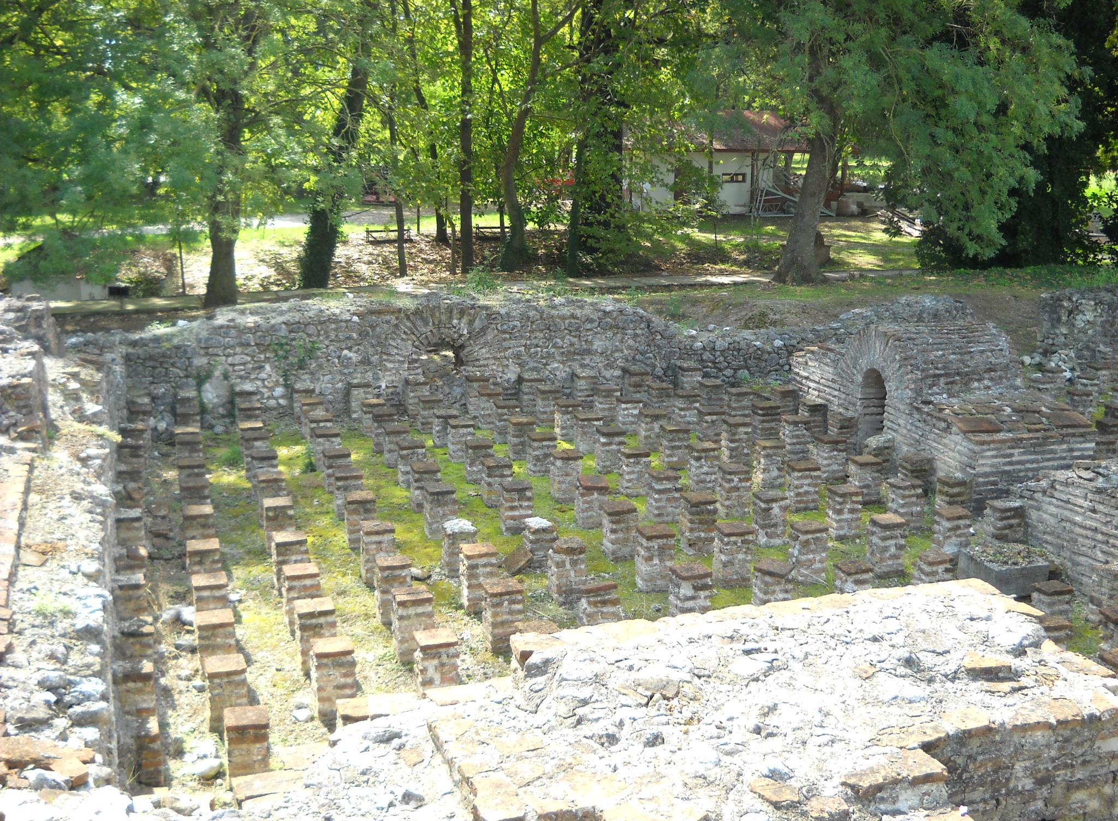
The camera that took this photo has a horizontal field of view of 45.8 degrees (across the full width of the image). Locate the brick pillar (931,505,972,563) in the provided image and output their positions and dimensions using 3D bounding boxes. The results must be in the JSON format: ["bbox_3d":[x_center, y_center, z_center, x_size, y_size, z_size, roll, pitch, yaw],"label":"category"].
[{"bbox_3d":[4.645,1.465,15.678,0.319,0.590,0.319,-5,16,-17],"label":"brick pillar"}]

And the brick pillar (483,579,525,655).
[{"bbox_3d":[-0.560,2.095,13.477,0.341,0.643,0.341,-5,16,-17],"label":"brick pillar"}]

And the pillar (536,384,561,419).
[{"bbox_3d":[-0.156,-0.075,20.381,0.329,0.522,0.315,-4,15,-17],"label":"pillar"}]

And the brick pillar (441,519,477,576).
[{"bbox_3d":[-0.991,1.381,13.199,0.301,0.477,0.288,-4,14,-17],"label":"brick pillar"}]

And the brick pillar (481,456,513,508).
[{"bbox_3d":[-0.695,0.813,14.837,0.307,0.497,0.290,-3,15,-17],"label":"brick pillar"}]

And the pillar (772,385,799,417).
[{"bbox_3d":[3.780,-0.109,22.340,0.331,0.512,0.331,-3,16,-17],"label":"pillar"}]

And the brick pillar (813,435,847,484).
[{"bbox_3d":[3.267,0.583,15.980,0.300,0.509,0.282,-3,16,-17],"label":"brick pillar"}]

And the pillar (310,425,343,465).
[{"bbox_3d":[-3.346,0.590,19.123,0.331,0.563,0.331,-3,16,-17],"label":"pillar"}]

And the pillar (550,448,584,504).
[{"bbox_3d":[0.100,0.900,18.023,0.331,0.649,0.331,-3,16,-17],"label":"pillar"}]

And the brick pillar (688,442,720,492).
[{"bbox_3d":[1.700,0.674,15.549,0.307,0.543,0.290,-3,15,-17],"label":"brick pillar"}]

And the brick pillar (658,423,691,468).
[{"bbox_3d":[1.700,0.543,19.565,0.331,0.603,0.331,-3,16,-17],"label":"brick pillar"}]

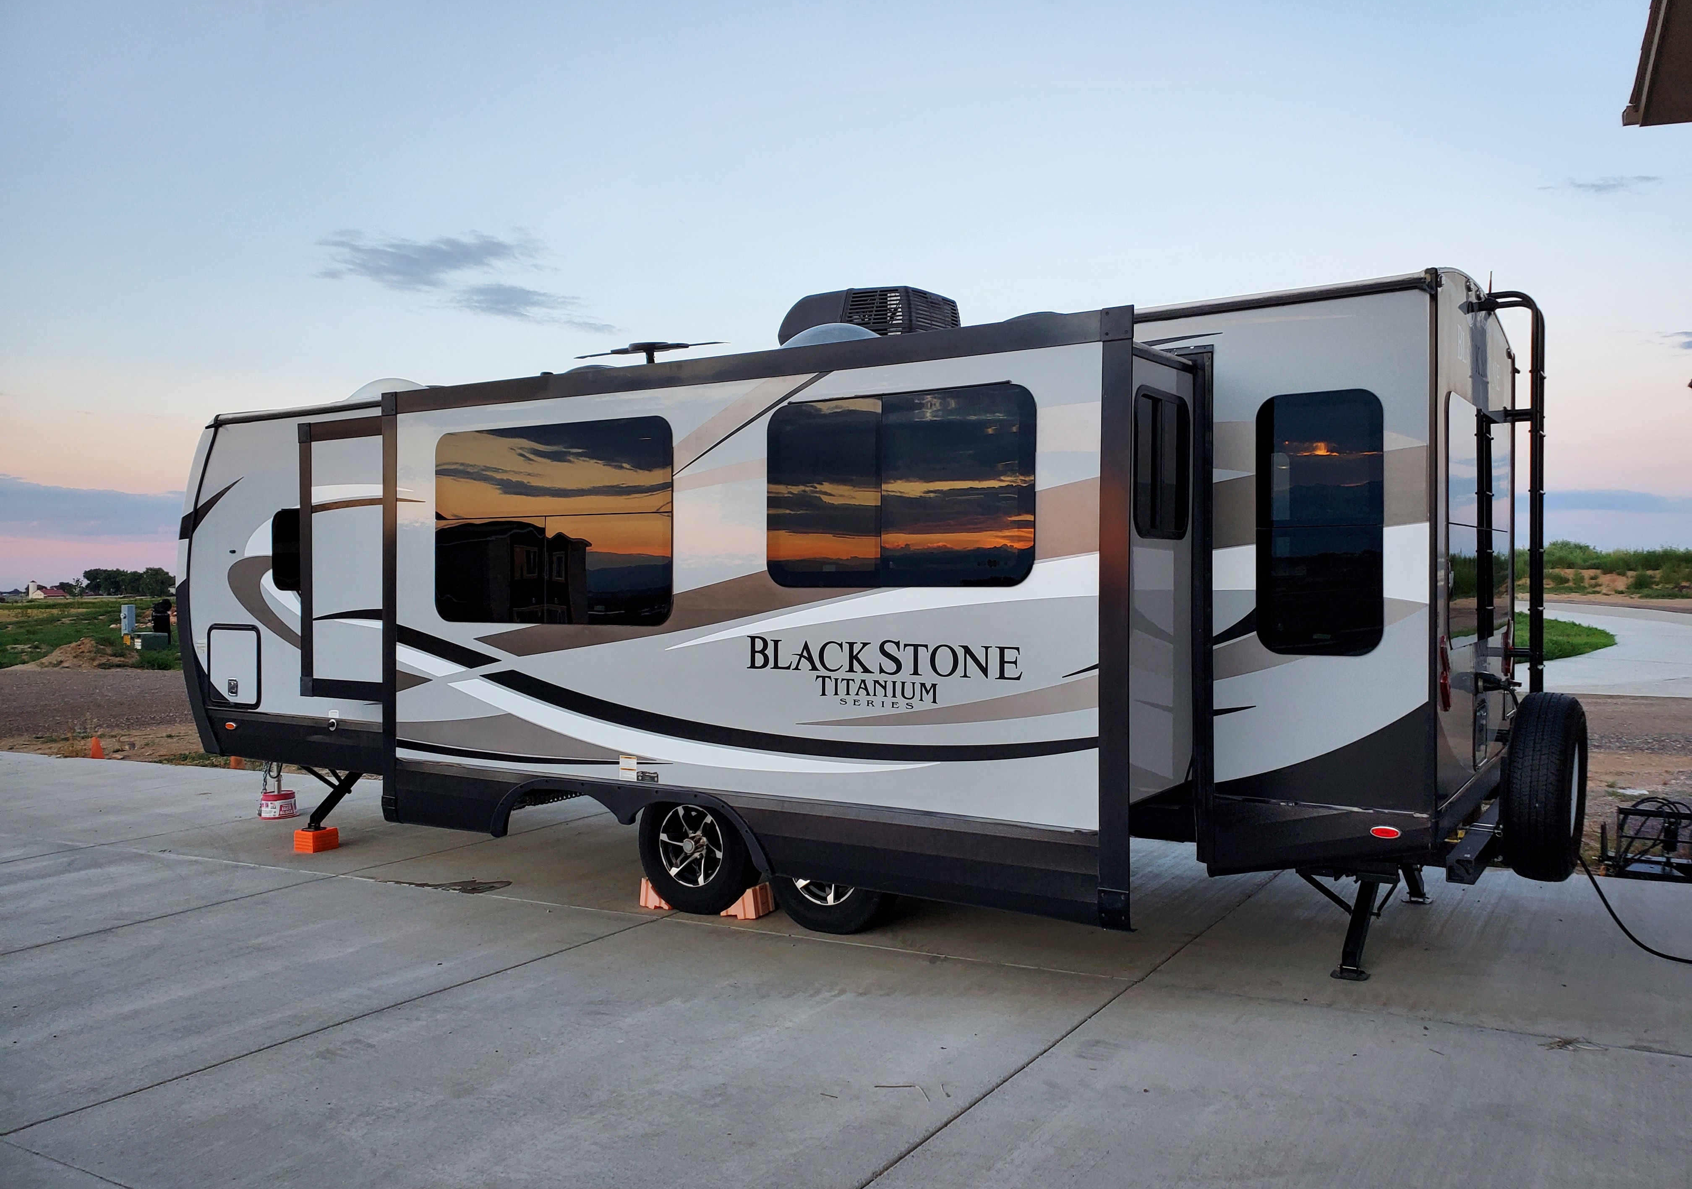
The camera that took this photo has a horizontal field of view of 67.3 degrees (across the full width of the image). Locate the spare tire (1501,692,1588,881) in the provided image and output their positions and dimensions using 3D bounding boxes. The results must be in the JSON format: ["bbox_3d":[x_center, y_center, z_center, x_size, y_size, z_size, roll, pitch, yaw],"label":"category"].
[{"bbox_3d":[2.734,0.753,4.973,0.235,0.750,0.750,0,1,33],"label":"spare tire"}]

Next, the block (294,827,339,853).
[{"bbox_3d":[-3.828,1.785,9.200,0.216,0.155,0.216,0,1,33],"label":"block"}]

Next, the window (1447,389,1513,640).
[{"bbox_3d":[2.872,-0.302,5.802,0.050,1.035,1.900,0,1,33],"label":"window"}]

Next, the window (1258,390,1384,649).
[{"bbox_3d":[1.876,-0.276,5.041,0.486,1.043,0.050,0,1,33],"label":"window"}]

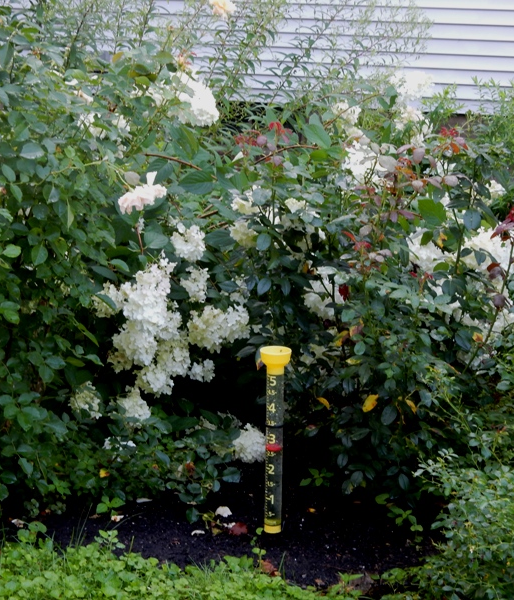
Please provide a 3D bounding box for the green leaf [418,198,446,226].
[{"bbox_3d":[0.501,-0.251,3.950,0.073,0.092,0.018,-38,-17,-6],"label":"green leaf"}]

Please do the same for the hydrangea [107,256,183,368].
[{"bbox_3d":[-0.312,0.041,3.880,0.202,0.296,0.190,0,14,-5],"label":"hydrangea"}]

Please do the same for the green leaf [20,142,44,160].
[{"bbox_3d":[-0.605,-0.393,3.720,0.064,0.051,0.015,-1,-24,-9],"label":"green leaf"}]

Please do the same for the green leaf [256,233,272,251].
[{"bbox_3d":[0.020,-0.177,4.200,0.047,0.054,0.016,1,-8,0],"label":"green leaf"}]

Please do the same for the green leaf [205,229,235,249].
[{"bbox_3d":[-0.117,-0.194,4.450,0.096,0.074,0.035,0,-8,-2],"label":"green leaf"}]

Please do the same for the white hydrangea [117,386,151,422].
[{"bbox_3d":[-0.379,0.325,4.310,0.105,0.110,0.100,0,13,-6],"label":"white hydrangea"}]

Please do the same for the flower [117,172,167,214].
[{"bbox_3d":[-0.326,-0.304,3.960,0.140,0.110,0.115,0,13,-6],"label":"flower"}]

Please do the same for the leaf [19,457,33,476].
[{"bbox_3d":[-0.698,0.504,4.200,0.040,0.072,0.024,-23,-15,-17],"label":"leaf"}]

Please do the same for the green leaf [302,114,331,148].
[{"bbox_3d":[0.201,-0.559,4.600,0.080,0.123,0.030,-30,-5,0],"label":"green leaf"}]

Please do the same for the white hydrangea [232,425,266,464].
[{"bbox_3d":[-0.024,0.456,4.410,0.115,0.120,0.110,1,12,0],"label":"white hydrangea"}]

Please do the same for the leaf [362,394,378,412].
[{"bbox_3d":[0.307,0.281,3.750,0.030,0.059,0.012,39,-16,18],"label":"leaf"}]

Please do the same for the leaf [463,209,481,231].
[{"bbox_3d":[0.653,-0.244,4.200,0.054,0.067,0.018,3,-7,9],"label":"leaf"}]

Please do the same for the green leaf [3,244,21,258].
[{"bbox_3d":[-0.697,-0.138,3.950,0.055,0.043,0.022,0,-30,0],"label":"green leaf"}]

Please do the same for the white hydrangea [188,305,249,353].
[{"bbox_3d":[-0.119,0.088,4.303,0.191,0.148,0.150,0,14,-2],"label":"white hydrangea"}]

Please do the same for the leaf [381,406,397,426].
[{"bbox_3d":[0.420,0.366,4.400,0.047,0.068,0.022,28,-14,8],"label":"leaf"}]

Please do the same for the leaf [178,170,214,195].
[{"bbox_3d":[-0.174,-0.338,4.000,0.104,0.081,0.025,-5,-30,-6],"label":"leaf"}]

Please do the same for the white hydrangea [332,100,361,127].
[{"bbox_3d":[0.287,-0.599,4.450,0.096,0.075,0.085,2,14,3],"label":"white hydrangea"}]

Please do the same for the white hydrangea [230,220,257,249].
[{"bbox_3d":[-0.044,-0.213,4.510,0.092,0.092,0.090,1,12,0],"label":"white hydrangea"}]

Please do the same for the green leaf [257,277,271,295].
[{"bbox_3d":[0.024,-0.044,4.400,0.040,0.062,0.020,28,-14,8],"label":"green leaf"}]

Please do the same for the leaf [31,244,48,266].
[{"bbox_3d":[-0.574,-0.117,3.650,0.041,0.063,0.012,13,-24,-3],"label":"leaf"}]

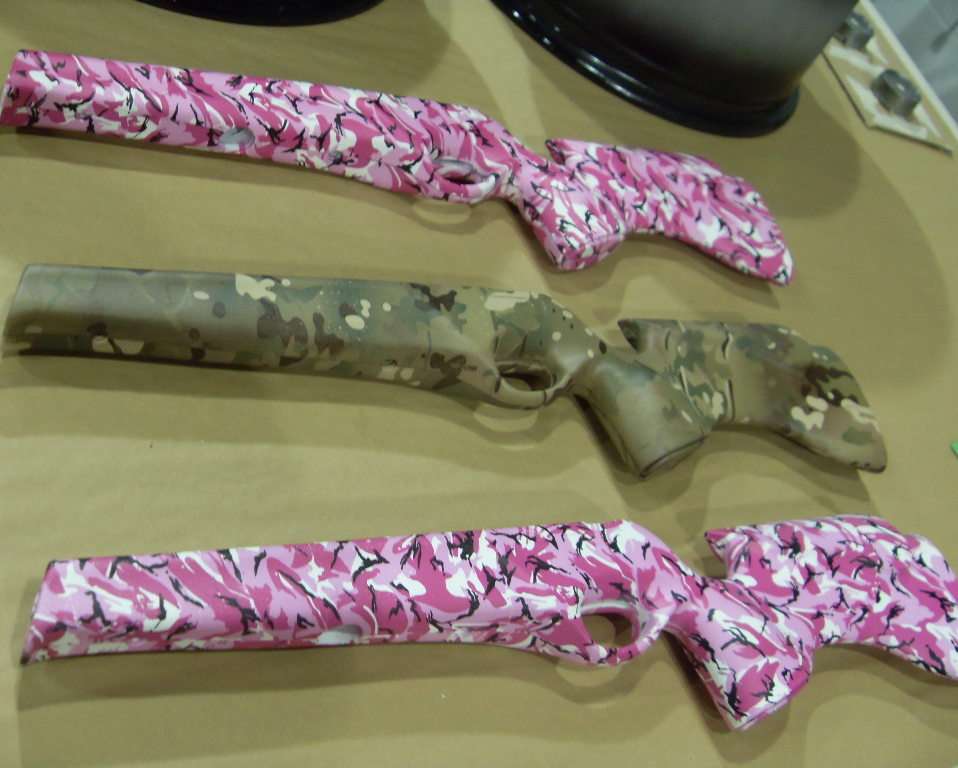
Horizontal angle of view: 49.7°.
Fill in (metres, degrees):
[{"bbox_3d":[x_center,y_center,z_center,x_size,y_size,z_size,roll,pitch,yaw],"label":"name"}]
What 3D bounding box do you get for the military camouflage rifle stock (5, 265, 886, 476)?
[{"bbox_3d":[0.050,0.001,0.775,0.743,0.055,0.163,2,56,-32],"label":"military camouflage rifle stock"}]

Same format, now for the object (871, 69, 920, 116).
[{"bbox_3d":[0.586,-0.408,1.453,0.069,0.024,0.069,17,49,-21],"label":"object"}]

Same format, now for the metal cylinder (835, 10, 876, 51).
[{"bbox_3d":[0.541,-0.519,1.508,0.069,0.024,0.069,17,49,-21],"label":"metal cylinder"}]

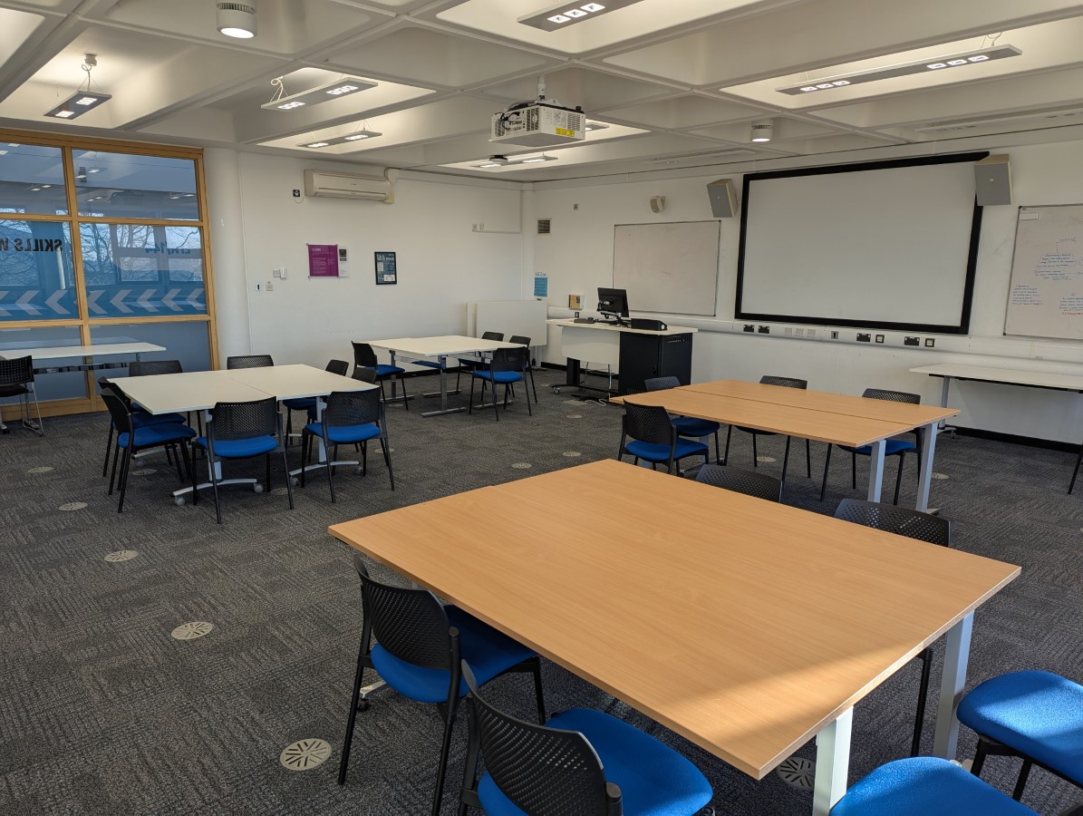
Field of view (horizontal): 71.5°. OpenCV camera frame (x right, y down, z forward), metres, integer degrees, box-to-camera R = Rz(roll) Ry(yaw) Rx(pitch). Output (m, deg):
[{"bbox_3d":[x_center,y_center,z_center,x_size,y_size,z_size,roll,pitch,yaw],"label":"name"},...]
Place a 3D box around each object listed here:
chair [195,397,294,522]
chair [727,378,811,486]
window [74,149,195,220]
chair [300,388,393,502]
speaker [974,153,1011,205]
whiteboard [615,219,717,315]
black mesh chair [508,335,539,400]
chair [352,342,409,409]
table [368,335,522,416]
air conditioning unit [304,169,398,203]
[{"bbox_3d":[-2.038,0.295,5.099,0.530,0.790,0.560,-9,14,-41],"label":"chair"},{"bbox_3d":[1.814,0.174,6.000,0.530,0.790,0.530,-10,15,-44],"label":"chair"},{"bbox_3d":[-4.500,-2.483,8.432,1.248,0.681,0.050,-9,14,-41],"label":"window"},{"bbox_3d":[-1.435,0.215,5.556,0.530,0.790,0.560,-9,14,-41],"label":"chair"},{"bbox_3d":[4.318,-2.149,7.120,0.220,0.420,0.300,-39,31,-29],"label":"speaker"},{"bbox_3d":[1.654,-1.912,10.323,0.030,1.200,1.800,-9,15,-42],"label":"whiteboard"},{"bbox_3d":[-0.392,-0.461,9.229,0.530,0.790,0.530,-7,13,-35],"label":"black mesh chair"},{"bbox_3d":[-1.891,-0.377,8.716,0.530,0.790,0.530,-9,14,-41],"label":"chair"},{"bbox_3d":[-1.176,-0.409,9.078,1.500,0.730,1.500,-9,14,-41],"label":"table"},{"bbox_3d":[-2.549,-2.938,10.030,1.150,0.330,0.240,-9,15,-42],"label":"air conditioning unit"}]

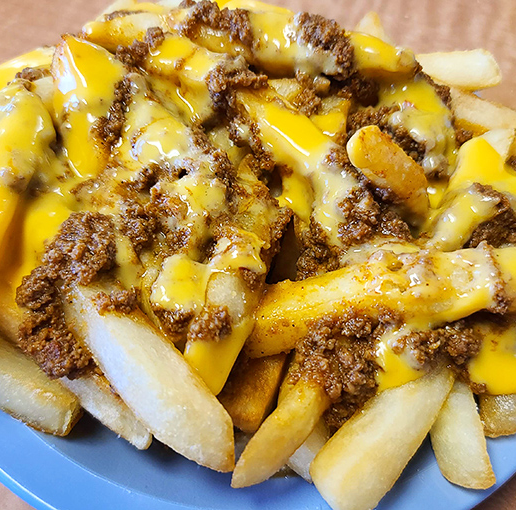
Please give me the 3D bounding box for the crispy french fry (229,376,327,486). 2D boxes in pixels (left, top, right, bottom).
[{"bbox_3d":[0.006,0.044,0.132,0.013,0.013,0.035,35,87,20],"label":"crispy french fry"}]

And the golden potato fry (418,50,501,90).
[{"bbox_3d":[0.084,-0.083,0.218,0.040,0.013,0.015,5,56,6],"label":"golden potato fry"}]

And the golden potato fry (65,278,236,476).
[{"bbox_3d":[-0.029,0.033,0.133,0.056,0.014,0.018,47,65,3],"label":"golden potato fry"}]

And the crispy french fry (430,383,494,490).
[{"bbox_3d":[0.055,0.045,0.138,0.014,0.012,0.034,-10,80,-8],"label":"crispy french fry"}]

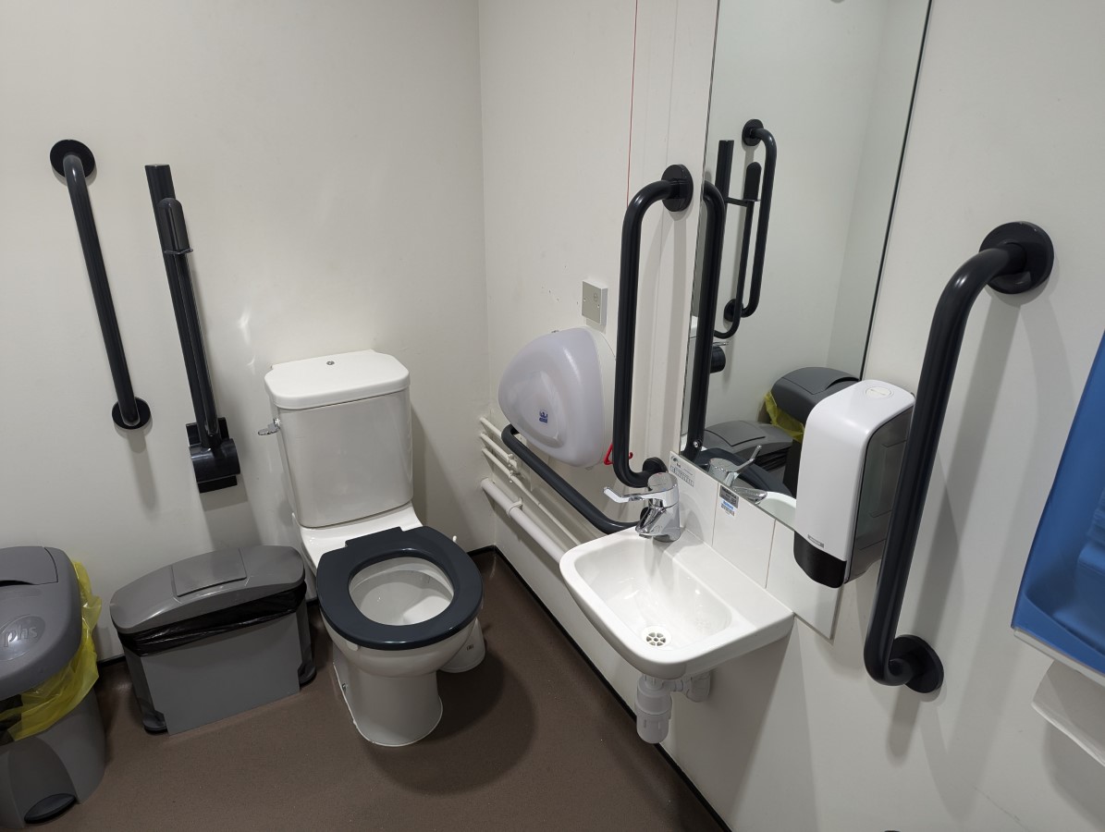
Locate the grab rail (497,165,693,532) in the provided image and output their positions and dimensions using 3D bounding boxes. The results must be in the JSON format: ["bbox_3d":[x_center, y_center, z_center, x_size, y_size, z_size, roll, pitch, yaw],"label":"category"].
[{"bbox_3d":[0.032,-0.193,1.780,0.116,0.795,0.720,-12,26,-26],"label":"grab rail"}]

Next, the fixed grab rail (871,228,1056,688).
[{"bbox_3d":[0.485,0.099,0.977,0.116,0.678,0.084,-12,26,-26],"label":"fixed grab rail"}]

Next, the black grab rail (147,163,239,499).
[{"bbox_3d":[-0.872,-0.160,1.868,0.111,0.863,0.215,-12,26,-26],"label":"black grab rail"}]

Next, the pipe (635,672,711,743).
[{"bbox_3d":[0.250,0.546,1.528,0.208,0.188,0.098,-12,26,-26],"label":"pipe"}]

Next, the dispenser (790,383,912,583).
[{"bbox_3d":[0.427,0.097,1.089,0.112,0.282,0.103,-12,26,-26],"label":"dispenser"}]

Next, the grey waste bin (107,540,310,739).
[{"bbox_3d":[-0.848,0.557,1.966,0.440,0.407,0.190,-12,26,-26],"label":"grey waste bin"}]

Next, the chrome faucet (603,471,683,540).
[{"bbox_3d":[0.178,0.196,1.491,0.170,0.131,0.064,-12,26,-26],"label":"chrome faucet"}]

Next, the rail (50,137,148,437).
[{"bbox_3d":[-1.044,-0.271,1.785,0.083,0.696,0.110,-12,26,-26],"label":"rail"}]

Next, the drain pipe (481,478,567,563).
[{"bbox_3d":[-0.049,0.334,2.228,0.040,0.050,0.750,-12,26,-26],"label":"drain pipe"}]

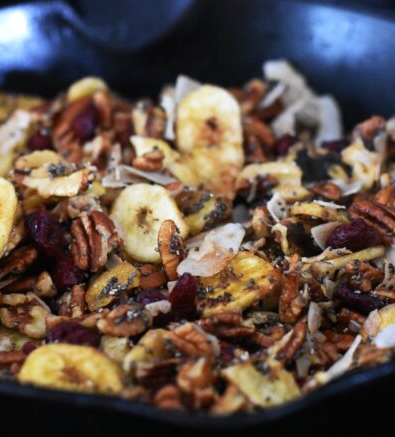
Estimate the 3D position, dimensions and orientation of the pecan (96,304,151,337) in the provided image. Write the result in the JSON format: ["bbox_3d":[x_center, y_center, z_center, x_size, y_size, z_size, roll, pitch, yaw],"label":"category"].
[{"bbox_3d":[-0.025,0.035,0.463,0.018,0.007,0.011,3,46,3],"label":"pecan"}]

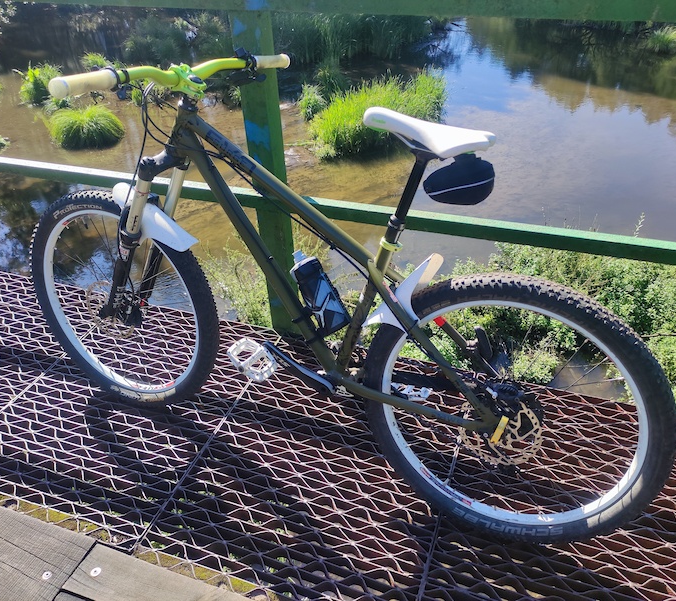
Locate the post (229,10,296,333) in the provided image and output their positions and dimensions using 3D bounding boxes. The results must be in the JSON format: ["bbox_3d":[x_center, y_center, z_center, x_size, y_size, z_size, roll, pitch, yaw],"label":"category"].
[{"bbox_3d":[-0.206,-0.328,1.814,0.080,1.065,0.080,10,38,18],"label":"post"}]

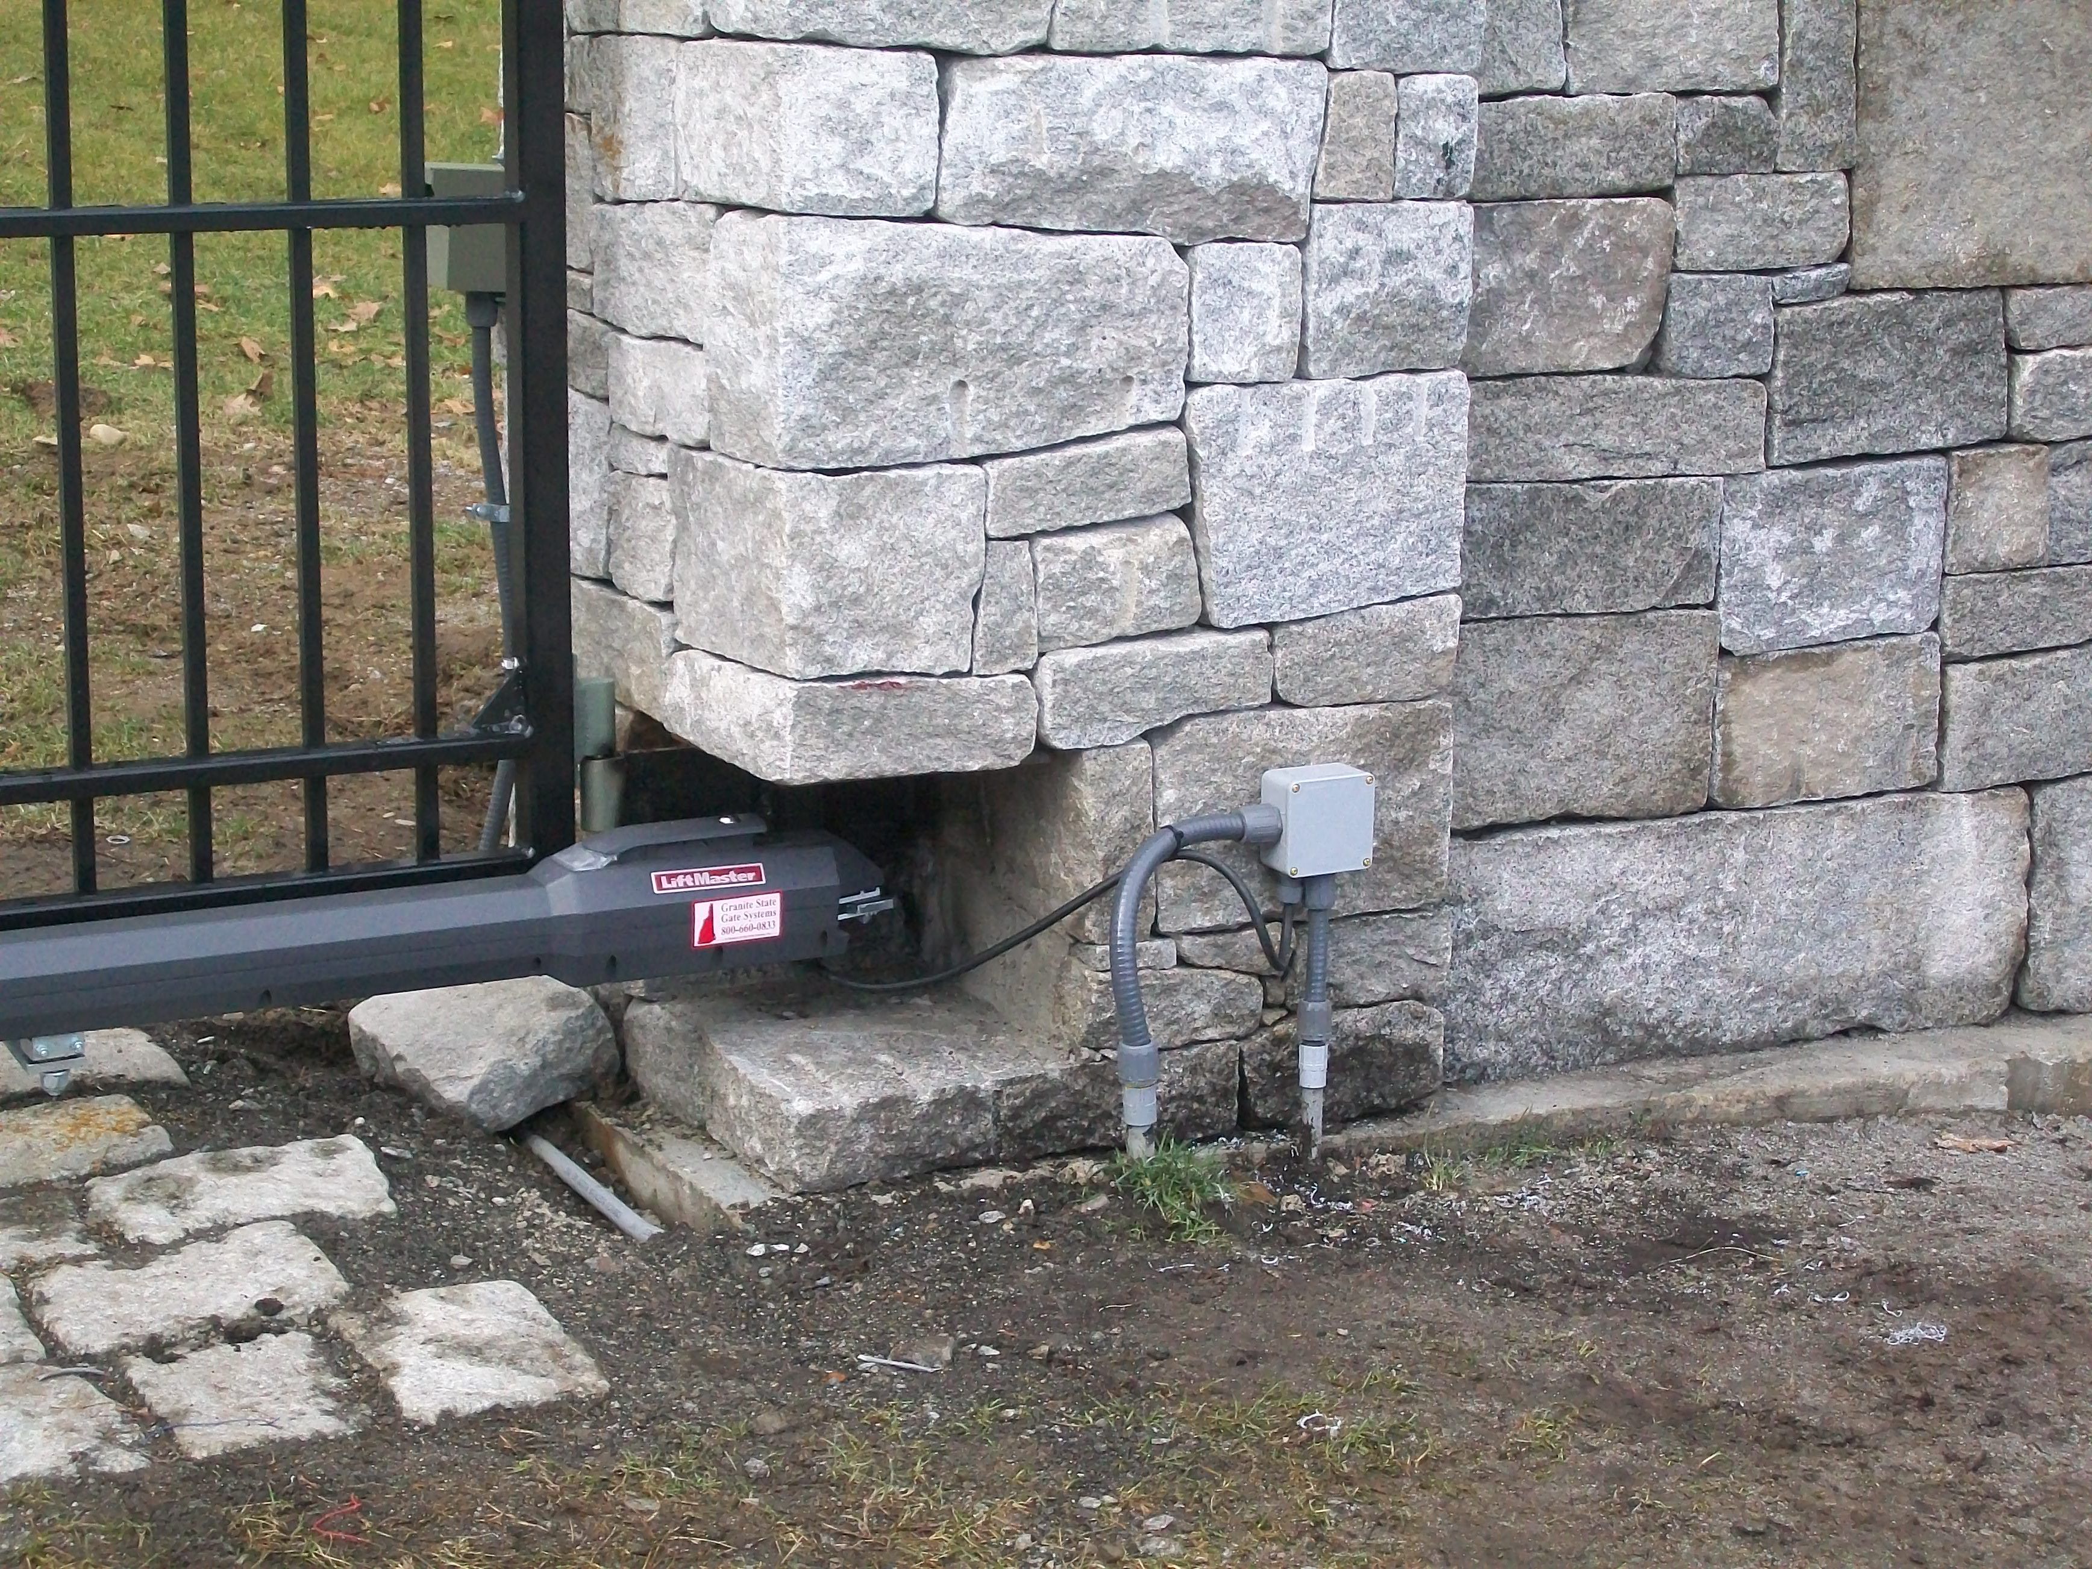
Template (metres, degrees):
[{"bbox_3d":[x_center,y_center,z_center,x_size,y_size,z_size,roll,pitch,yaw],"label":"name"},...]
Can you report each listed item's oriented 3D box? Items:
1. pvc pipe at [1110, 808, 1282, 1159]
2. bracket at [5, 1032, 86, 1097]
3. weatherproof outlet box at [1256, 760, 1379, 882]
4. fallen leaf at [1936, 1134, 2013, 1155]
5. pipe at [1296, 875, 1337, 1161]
[{"bbox_3d":[0.161,0.212,4.544,0.203,0.375,0.050,-5,13,-24],"label":"pvc pipe"},{"bbox_3d":[-1.051,0.295,4.450,0.064,0.055,0.090,-6,13,-27],"label":"bracket"},{"bbox_3d":[0.293,0.038,4.570,0.103,0.104,0.064,-5,13,-24],"label":"weatherproof outlet box"},{"bbox_3d":[1.031,0.395,4.694,0.083,0.012,0.045,-1,12,-5],"label":"fallen leaf"},{"bbox_3d":[0.294,0.252,4.602,0.038,0.313,0.038,0,12,0],"label":"pipe"}]

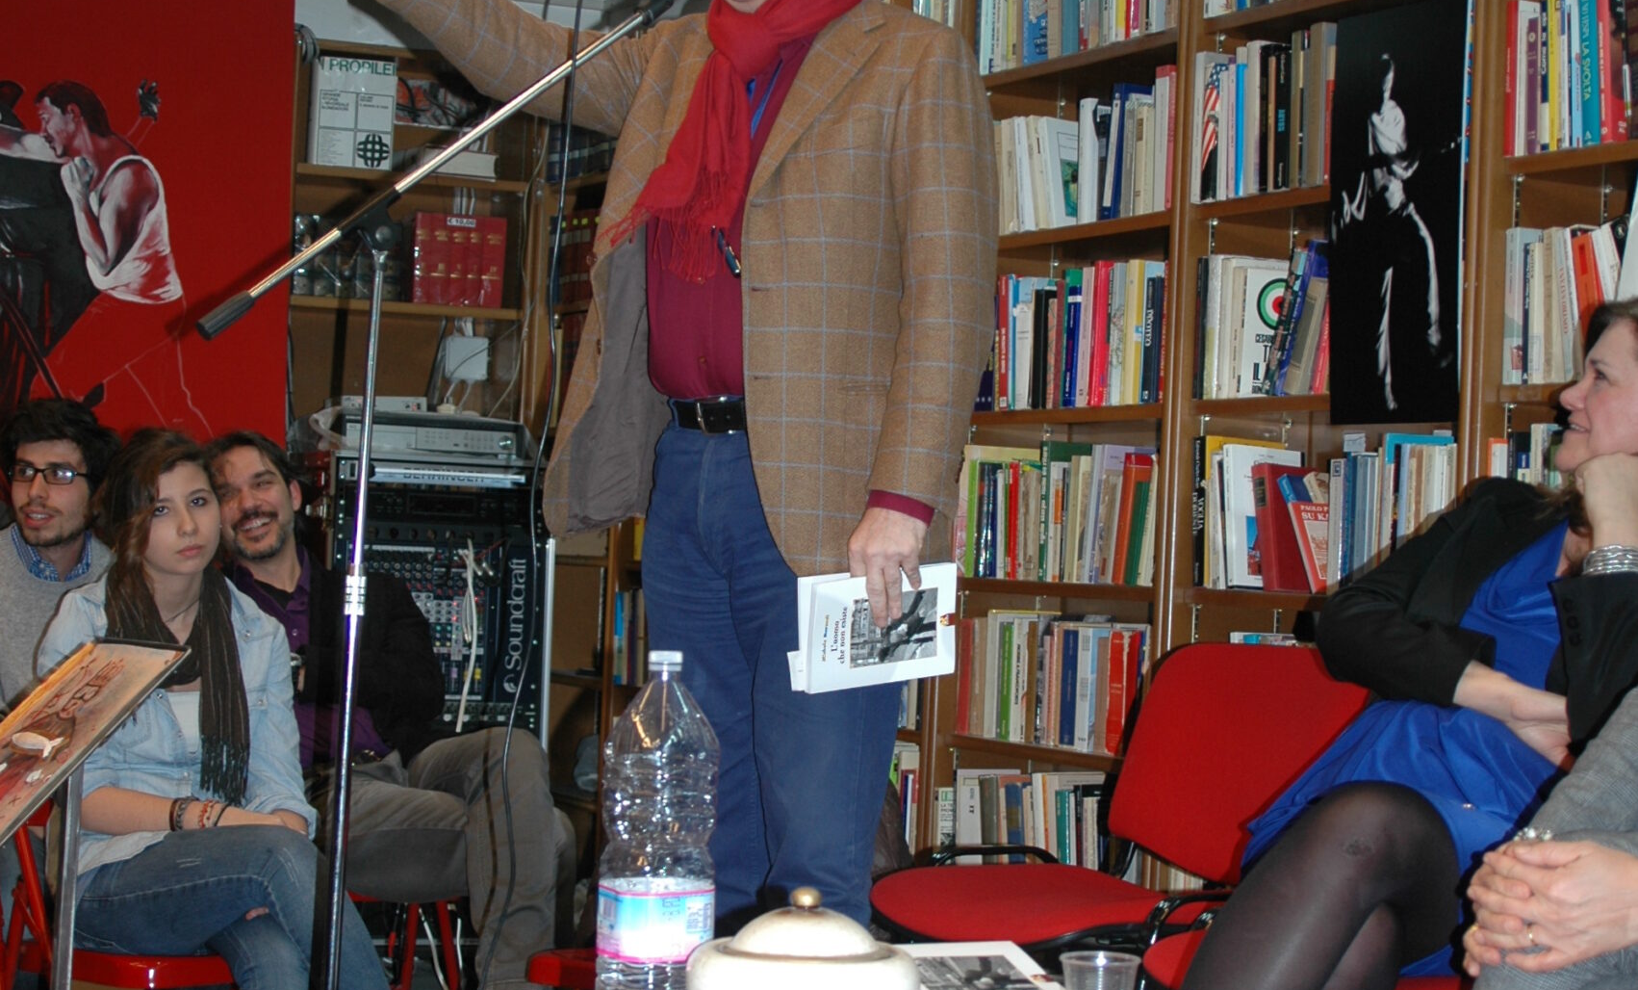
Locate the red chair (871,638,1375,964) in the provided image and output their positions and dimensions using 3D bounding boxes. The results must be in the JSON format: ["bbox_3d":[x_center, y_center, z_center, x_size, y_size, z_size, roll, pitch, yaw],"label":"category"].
[{"bbox_3d":[0.345,0.540,3.451,0.550,0.780,0.530,3,-1,-34],"label":"red chair"}]

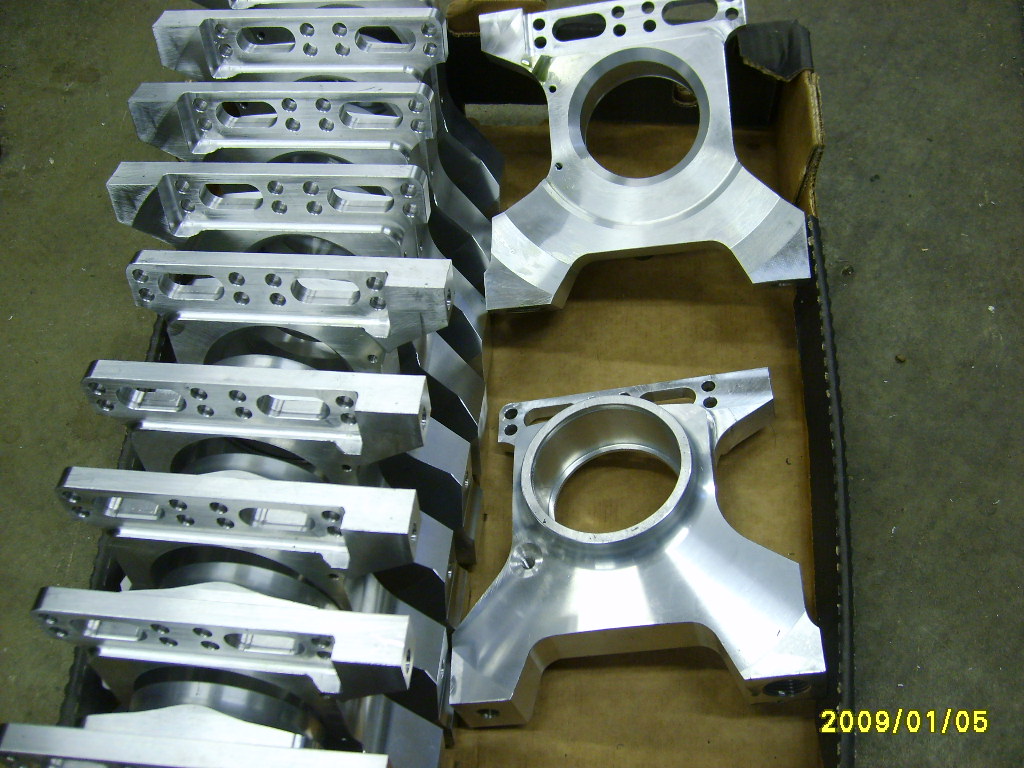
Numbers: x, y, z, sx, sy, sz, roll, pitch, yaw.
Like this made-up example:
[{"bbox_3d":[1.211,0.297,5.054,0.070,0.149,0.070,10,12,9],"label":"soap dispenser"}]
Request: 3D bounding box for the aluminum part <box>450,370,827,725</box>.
[{"bbox_3d":[0.052,0.067,0.494,0.164,0.058,0.163,-9,53,12],"label":"aluminum part"}]

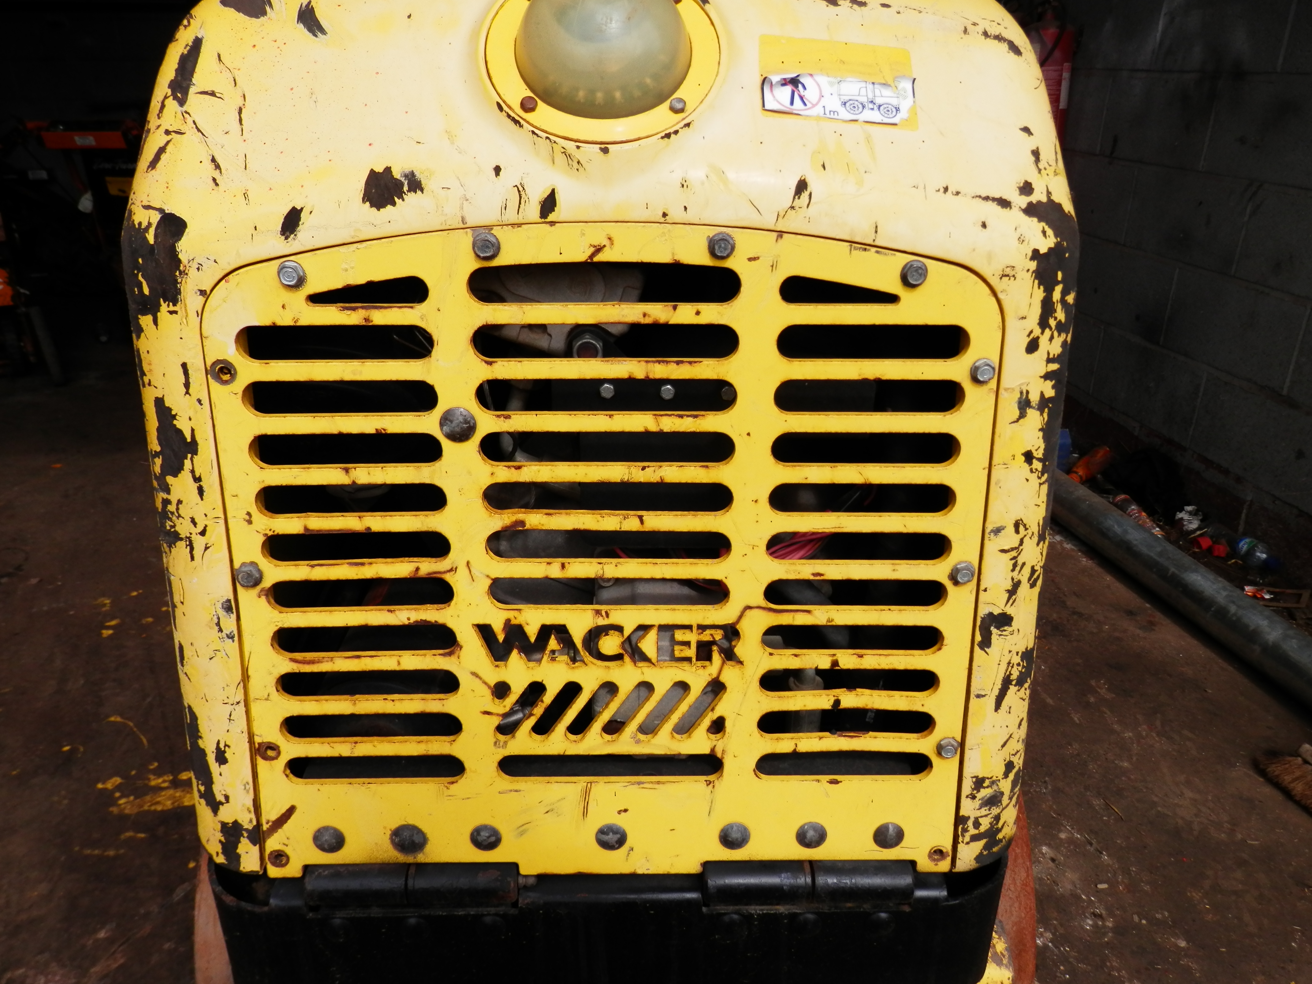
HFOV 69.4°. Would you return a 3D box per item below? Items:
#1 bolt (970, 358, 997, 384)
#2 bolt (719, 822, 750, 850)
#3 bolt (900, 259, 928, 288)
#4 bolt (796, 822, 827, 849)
[{"bbox_3d":[0.181,-0.067,0.524,0.015,0.015,0.007,0,18,-1],"label":"bolt"},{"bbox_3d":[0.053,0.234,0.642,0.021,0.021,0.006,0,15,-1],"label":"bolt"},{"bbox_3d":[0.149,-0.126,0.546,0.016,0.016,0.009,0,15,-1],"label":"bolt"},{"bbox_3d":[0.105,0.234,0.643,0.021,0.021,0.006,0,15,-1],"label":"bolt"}]

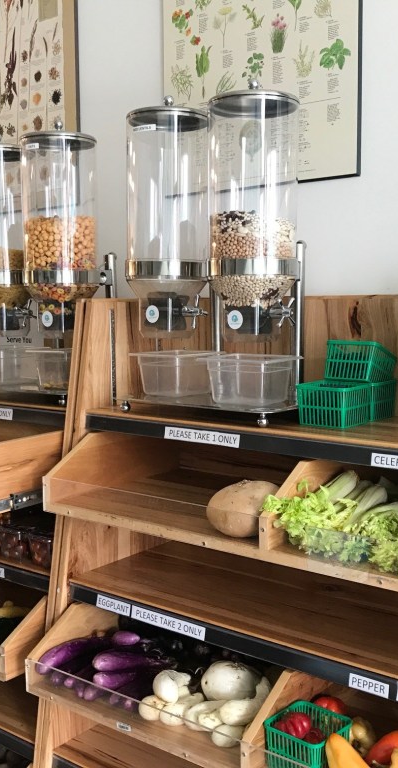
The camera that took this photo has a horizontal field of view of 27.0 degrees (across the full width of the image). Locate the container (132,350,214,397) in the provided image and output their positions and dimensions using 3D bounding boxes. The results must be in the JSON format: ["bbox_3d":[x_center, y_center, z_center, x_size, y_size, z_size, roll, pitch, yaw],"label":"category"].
[{"bbox_3d":[-0.050,-0.025,2.036,0.169,0.100,0.169,4,7,39],"label":"container"}]

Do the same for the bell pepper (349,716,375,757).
[{"bbox_3d":[0.286,0.625,1.465,0.068,0.078,0.068,4,7,39],"label":"bell pepper"}]

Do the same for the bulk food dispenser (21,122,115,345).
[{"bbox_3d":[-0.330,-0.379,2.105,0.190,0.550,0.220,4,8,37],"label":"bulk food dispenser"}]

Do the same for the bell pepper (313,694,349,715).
[{"bbox_3d":[0.247,0.617,1.555,0.073,0.070,0.073,4,7,39],"label":"bell pepper"}]

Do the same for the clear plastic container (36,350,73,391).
[{"bbox_3d":[-0.353,-0.040,2.248,0.169,0.100,0.169,4,7,39],"label":"clear plastic container"}]

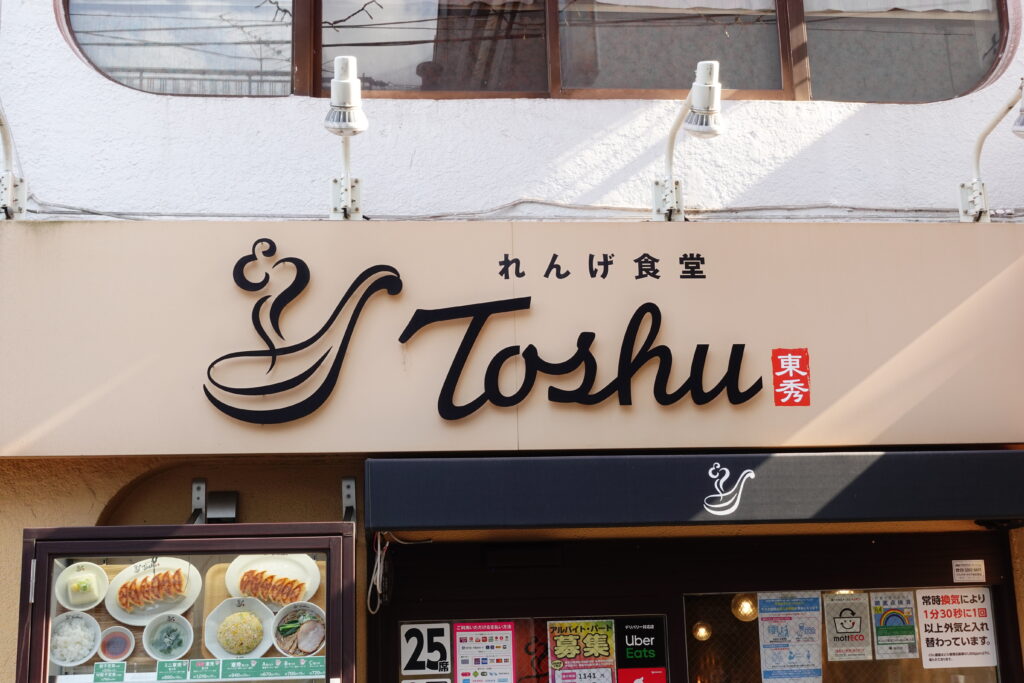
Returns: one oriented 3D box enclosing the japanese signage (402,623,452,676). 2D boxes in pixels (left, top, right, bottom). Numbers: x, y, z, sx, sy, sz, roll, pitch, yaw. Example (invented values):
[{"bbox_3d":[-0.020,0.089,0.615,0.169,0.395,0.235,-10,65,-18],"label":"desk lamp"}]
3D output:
[{"bbox_3d":[-0.266,0.952,4.309,0.151,0.152,0.010,0,-13,-5],"label":"japanese signage"}]

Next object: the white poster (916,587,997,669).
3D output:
[{"bbox_3d":[1.425,0.916,4.457,0.242,0.245,0.010,0,-13,-5],"label":"white poster"}]

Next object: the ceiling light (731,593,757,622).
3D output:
[{"bbox_3d":[0.957,1.069,5.703,0.118,0.155,0.118,0,-13,-5],"label":"ceiling light"}]

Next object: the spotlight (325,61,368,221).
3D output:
[{"bbox_3d":[-0.505,-0.627,4.303,0.130,0.361,0.535,0,-12,-5],"label":"spotlight"}]

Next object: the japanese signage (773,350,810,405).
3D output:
[{"bbox_3d":[0.872,0.113,4.341,0.111,0.182,0.015,0,-13,-5],"label":"japanese signage"}]

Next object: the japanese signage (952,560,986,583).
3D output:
[{"bbox_3d":[1.482,0.745,4.513,0.108,0.071,0.010,0,-12,-5],"label":"japanese signage"}]

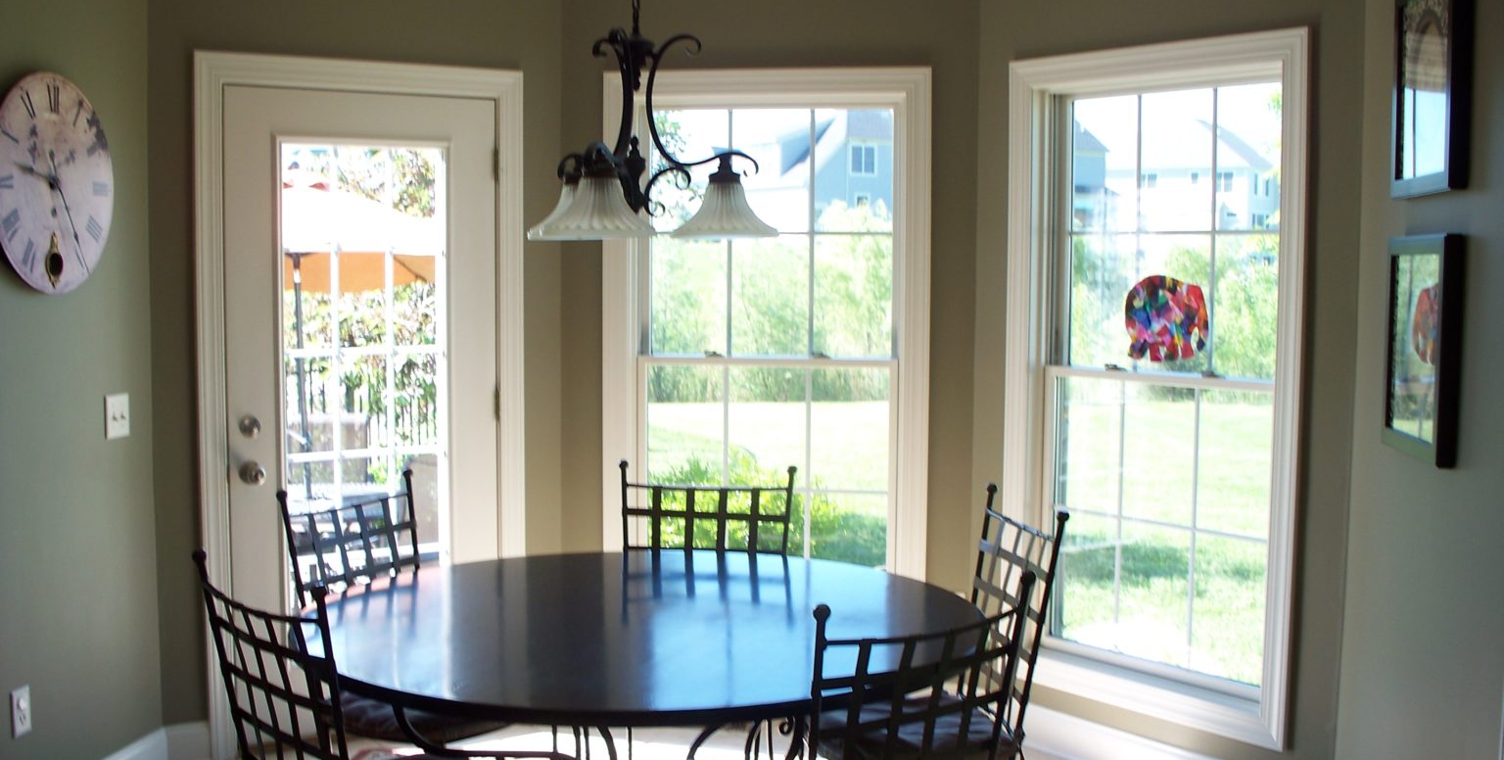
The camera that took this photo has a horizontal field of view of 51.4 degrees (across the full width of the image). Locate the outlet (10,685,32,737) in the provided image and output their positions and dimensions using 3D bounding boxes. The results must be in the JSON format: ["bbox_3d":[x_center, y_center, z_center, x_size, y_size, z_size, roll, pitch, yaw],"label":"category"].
[{"bbox_3d":[-1.808,0.823,3.875,0.015,0.119,0.075,1,5,10],"label":"outlet"}]

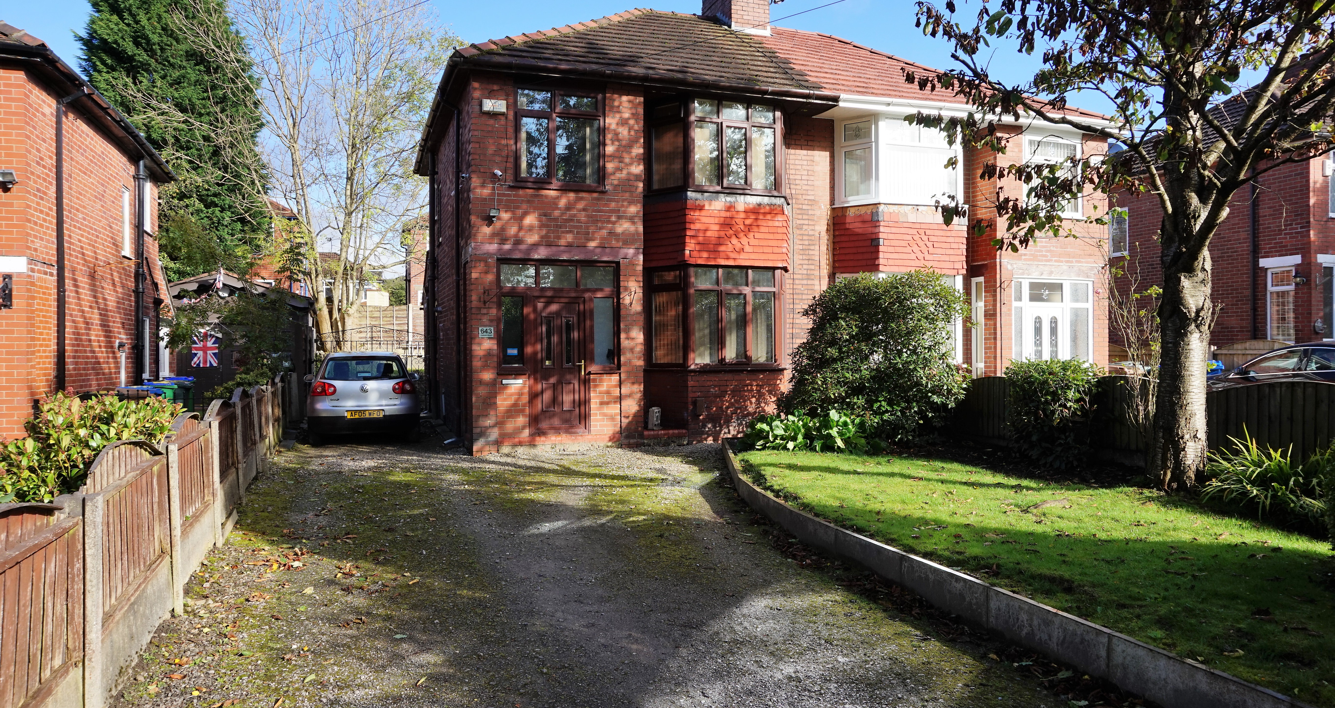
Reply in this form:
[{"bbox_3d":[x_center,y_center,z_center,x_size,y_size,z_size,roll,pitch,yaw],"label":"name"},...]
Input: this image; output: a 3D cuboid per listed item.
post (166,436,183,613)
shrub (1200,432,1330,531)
[{"bbox_3d":[-2.921,1.031,5.250,0.100,1.010,0.100,-1,0,-19],"label":"post"},{"bbox_3d":[4.571,0.878,6.780,0.930,0.600,0.880,-1,0,-19],"label":"shrub"}]

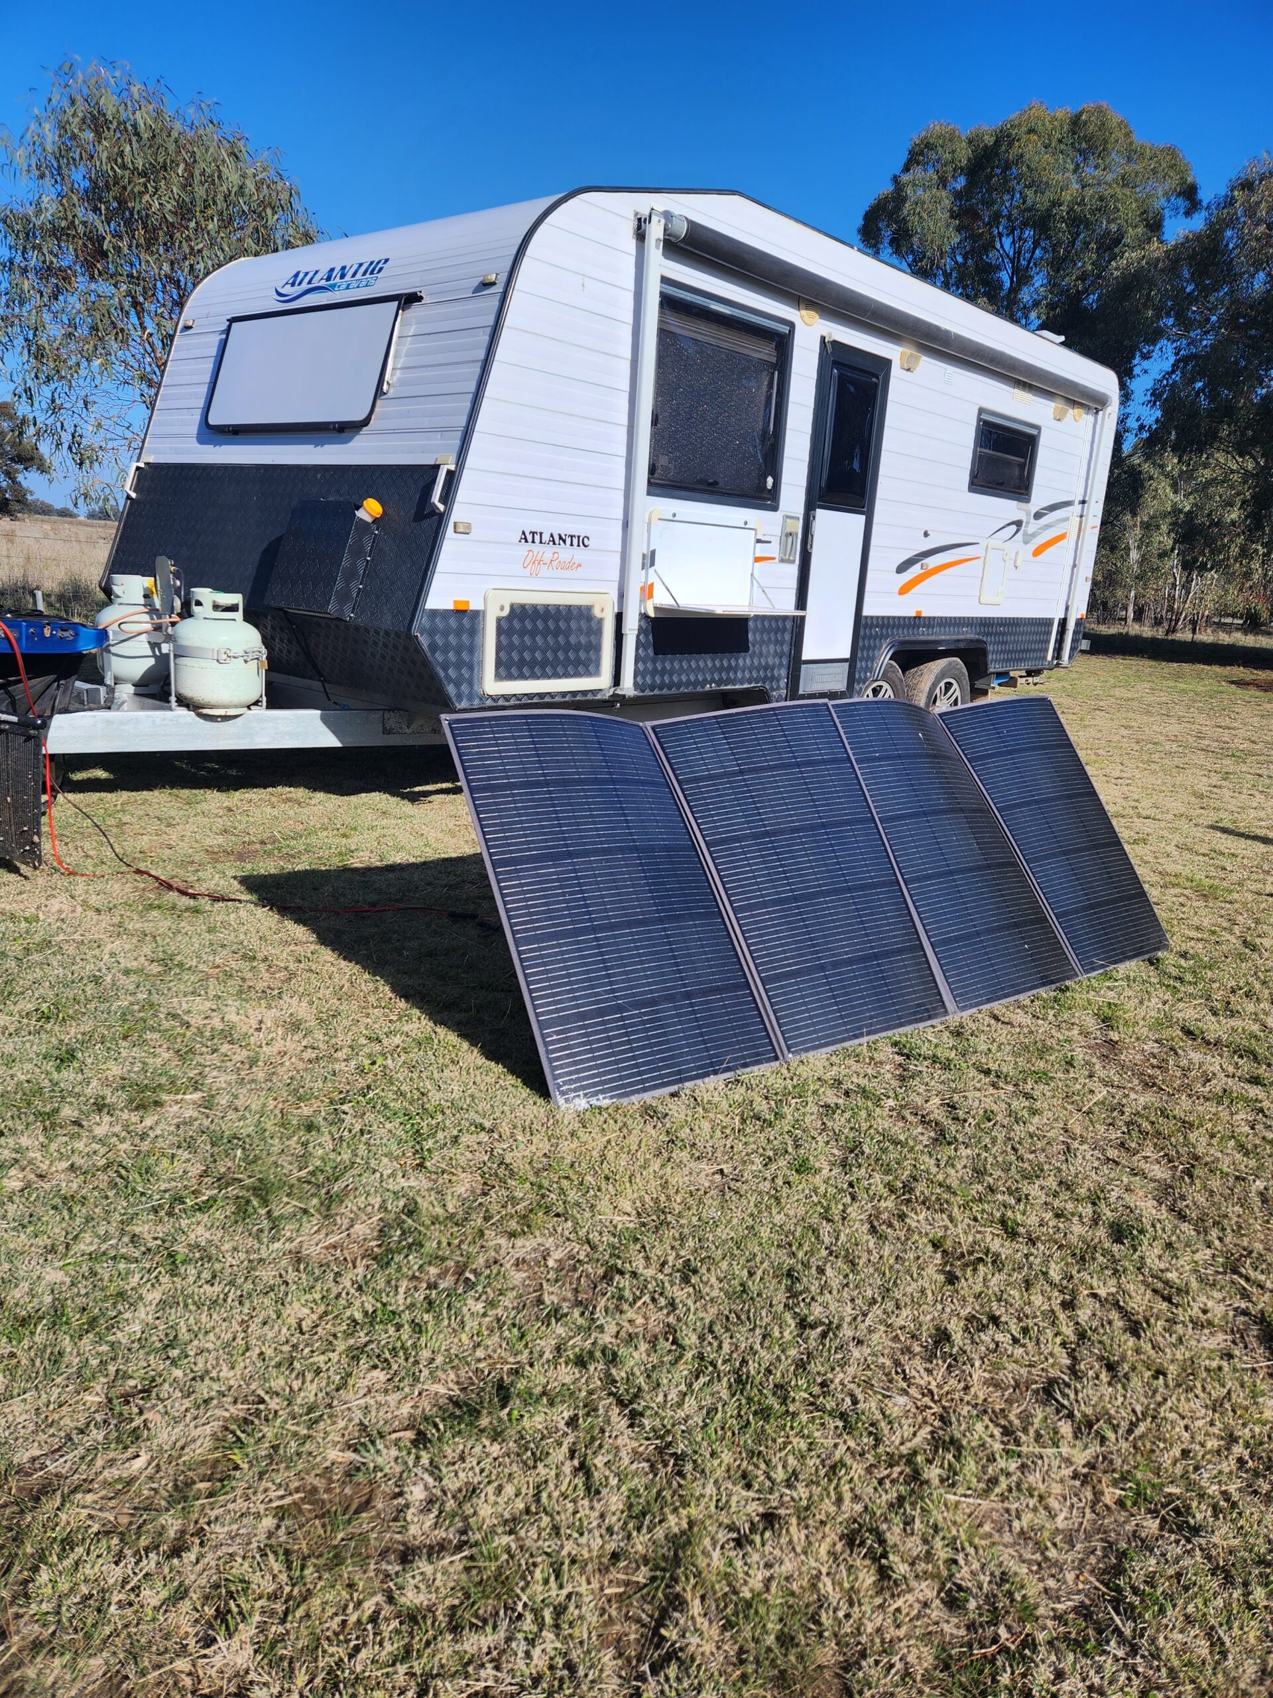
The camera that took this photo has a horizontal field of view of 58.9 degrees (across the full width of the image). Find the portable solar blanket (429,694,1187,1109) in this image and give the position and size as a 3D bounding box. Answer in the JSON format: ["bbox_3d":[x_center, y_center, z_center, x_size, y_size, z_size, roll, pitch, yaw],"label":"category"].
[{"bbox_3d":[0.695,0.033,3.551,2.600,1.080,0.190,-7,-21,-34],"label":"portable solar blanket"}]

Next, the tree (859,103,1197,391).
[{"bbox_3d":[9.851,-12.266,29.441,8.053,12.572,7.650,8,15,15],"label":"tree"}]

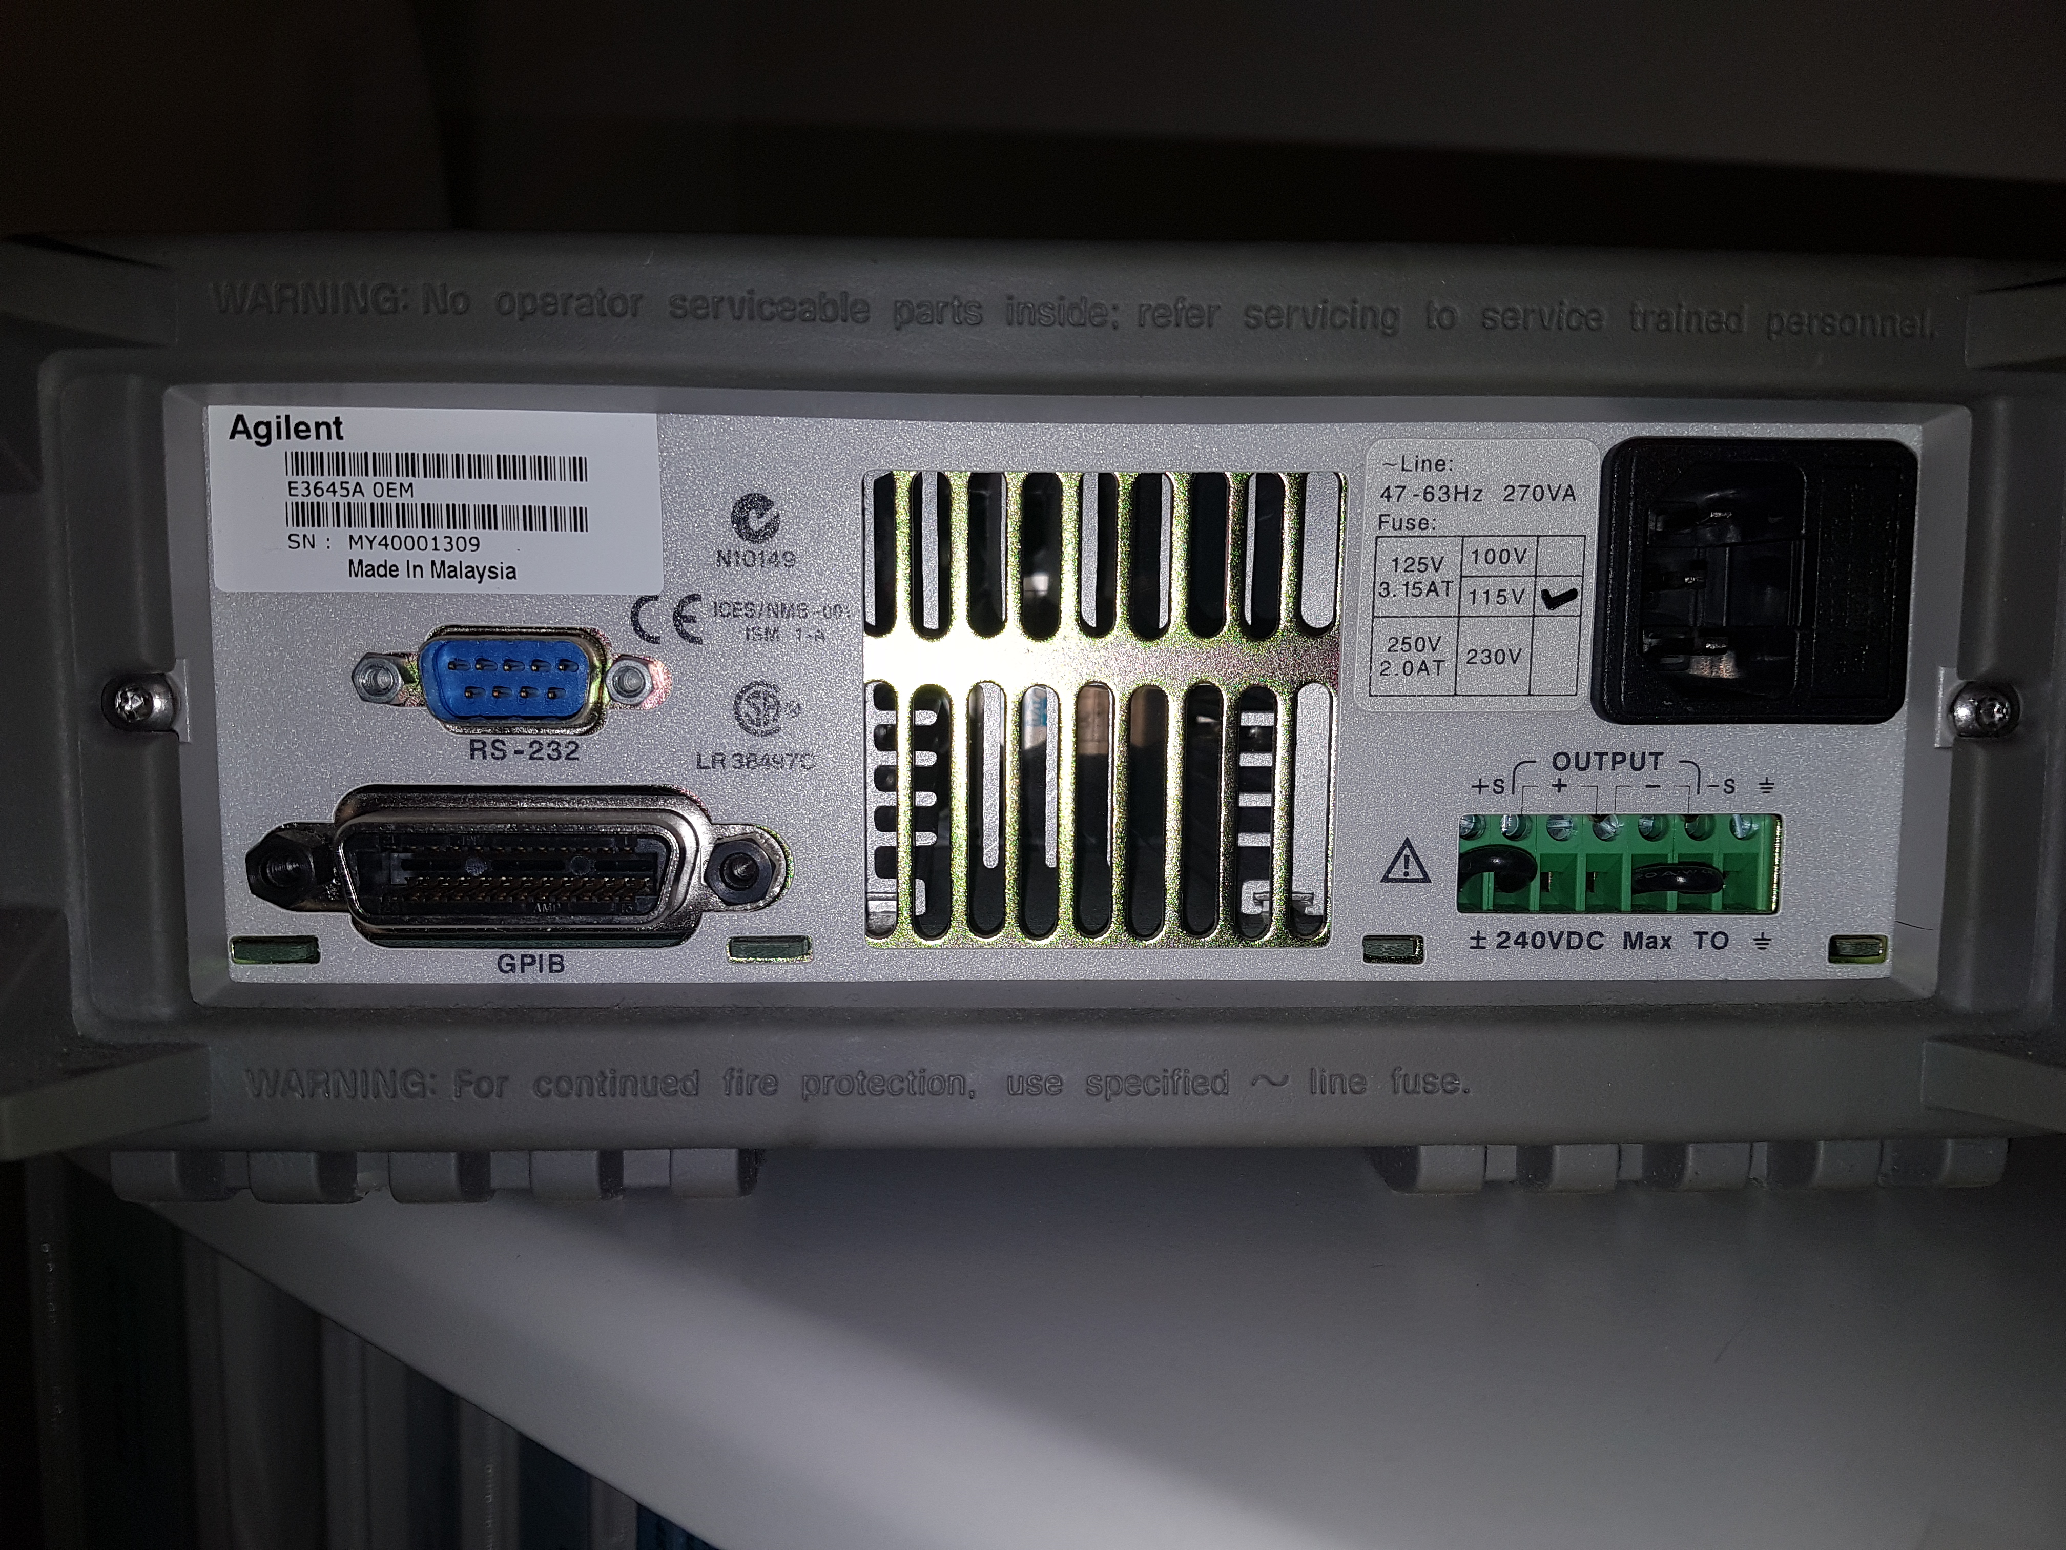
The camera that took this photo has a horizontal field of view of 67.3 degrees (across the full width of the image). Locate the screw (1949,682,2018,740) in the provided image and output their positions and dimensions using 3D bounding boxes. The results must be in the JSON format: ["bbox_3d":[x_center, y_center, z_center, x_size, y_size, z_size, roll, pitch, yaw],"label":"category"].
[{"bbox_3d":[0.099,-0.007,0.161,0.006,0.006,0.004,0,5,-2],"label":"screw"}]

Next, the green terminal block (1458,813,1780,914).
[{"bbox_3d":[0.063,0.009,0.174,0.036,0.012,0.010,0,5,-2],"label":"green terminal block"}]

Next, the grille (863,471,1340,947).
[{"bbox_3d":[0.007,-0.006,0.164,0.050,0.050,0.002,0,5,-2],"label":"grille"}]

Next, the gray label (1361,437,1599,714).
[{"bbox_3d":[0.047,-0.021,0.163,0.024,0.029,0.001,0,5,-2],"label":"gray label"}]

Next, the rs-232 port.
[{"bbox_3d":[-0.053,-0.010,0.159,0.031,0.012,0.008,0,5,-2],"label":"rs-232 port"}]

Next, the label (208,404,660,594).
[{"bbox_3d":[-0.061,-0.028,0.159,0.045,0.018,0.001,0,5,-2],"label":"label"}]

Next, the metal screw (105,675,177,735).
[{"bbox_3d":[-0.089,-0.007,0.155,0.006,0.006,0.004,0,5,-2],"label":"metal screw"}]

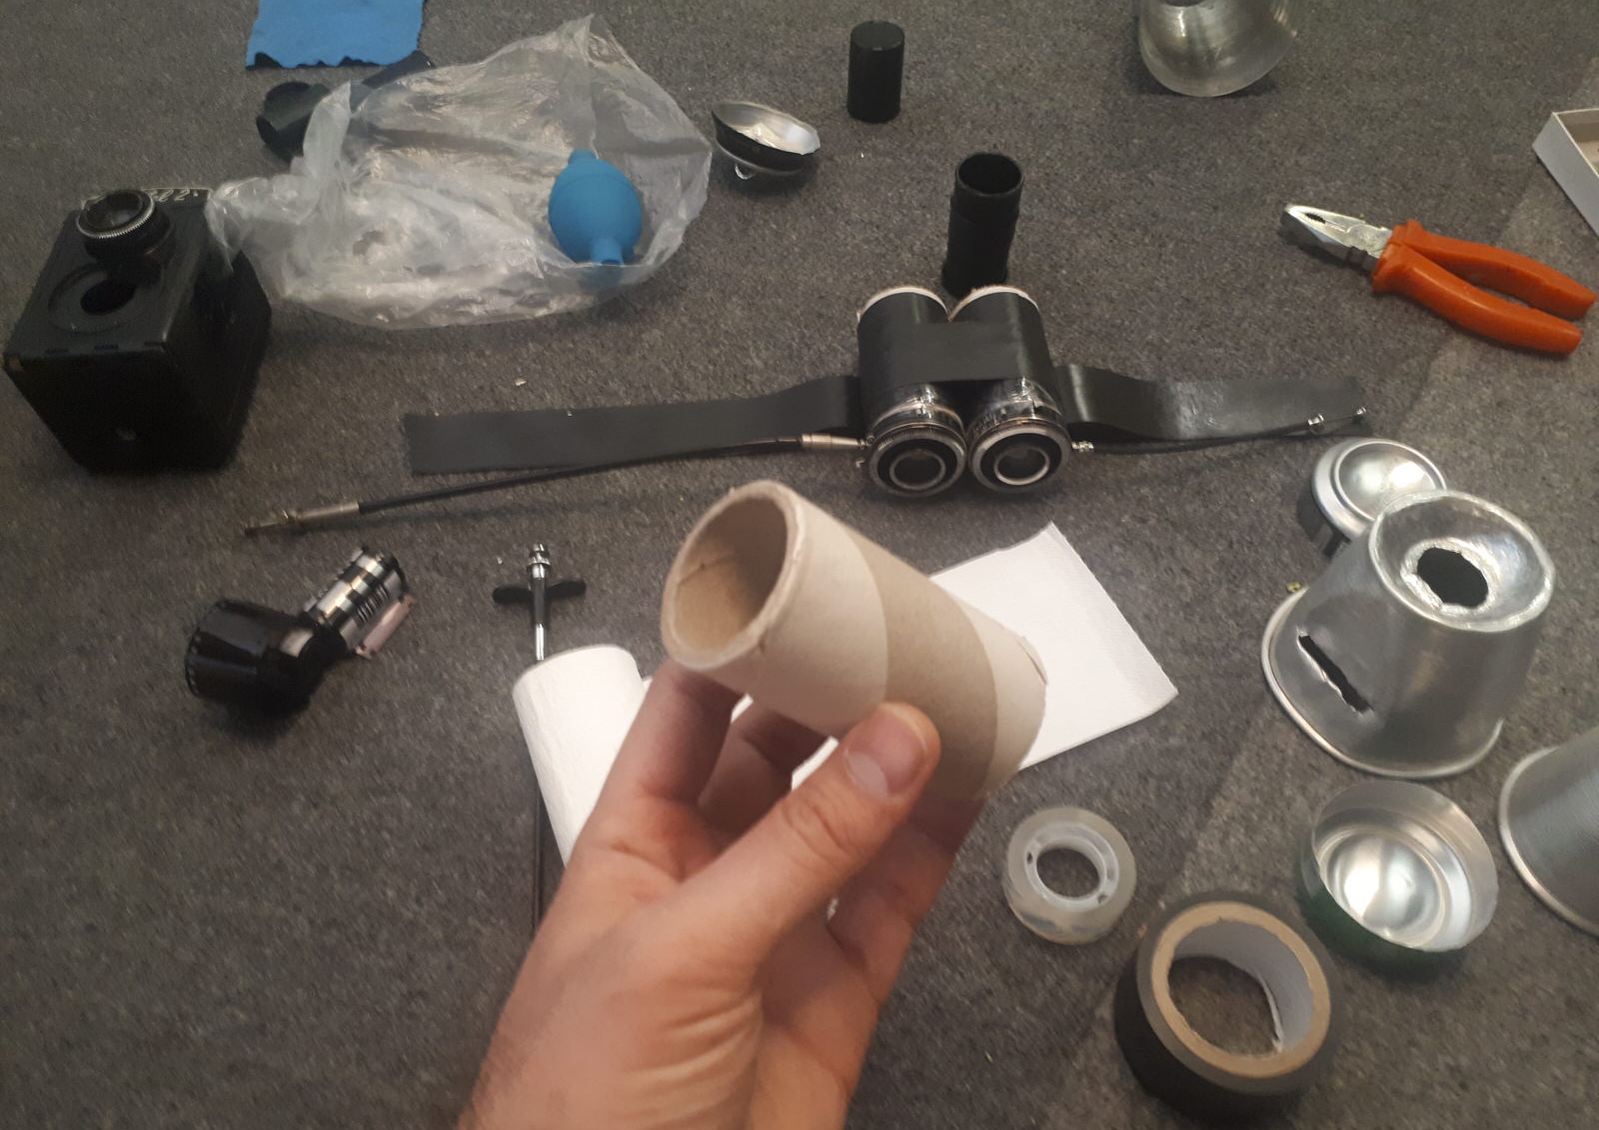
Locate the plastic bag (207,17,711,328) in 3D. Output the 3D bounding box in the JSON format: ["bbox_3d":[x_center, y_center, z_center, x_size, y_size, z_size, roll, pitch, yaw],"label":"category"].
[{"bbox_3d":[-0.181,-0.215,0.691,0.258,0.085,0.157,0,54,0],"label":"plastic bag"}]

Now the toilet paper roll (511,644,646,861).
[{"bbox_3d":[-0.075,0.086,0.493,0.051,0.051,0.097,-18,56,-12],"label":"toilet paper roll"}]

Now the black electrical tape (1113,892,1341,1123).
[{"bbox_3d":[0.152,0.157,0.447,0.069,0.038,0.069,0,54,0],"label":"black electrical tape"}]

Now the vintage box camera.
[{"bbox_3d":[-0.326,-0.122,0.618,0.072,0.095,0.112,-3,54,-2],"label":"vintage box camera"}]

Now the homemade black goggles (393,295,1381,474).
[{"bbox_3d":[0.044,-0.095,0.624,0.497,0.048,0.081,-3,54,-1],"label":"homemade black goggles"}]

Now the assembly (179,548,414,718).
[{"bbox_3d":[-0.215,0.028,0.546,0.095,0.034,0.052,-27,58,-18],"label":"assembly"}]

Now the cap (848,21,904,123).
[{"bbox_3d":[0.048,-0.305,0.774,0.032,0.050,0.032,0,54,0],"label":"cap"}]

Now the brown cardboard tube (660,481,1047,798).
[{"bbox_3d":[0.016,0.020,0.309,0.046,0.095,0.046,-30,47,32],"label":"brown cardboard tube"}]

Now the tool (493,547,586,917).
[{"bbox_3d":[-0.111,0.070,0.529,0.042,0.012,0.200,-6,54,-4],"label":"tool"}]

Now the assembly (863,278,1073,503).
[{"bbox_3d":[0.080,-0.090,0.619,0.100,0.050,0.100,-2,54,0],"label":"assembly"}]

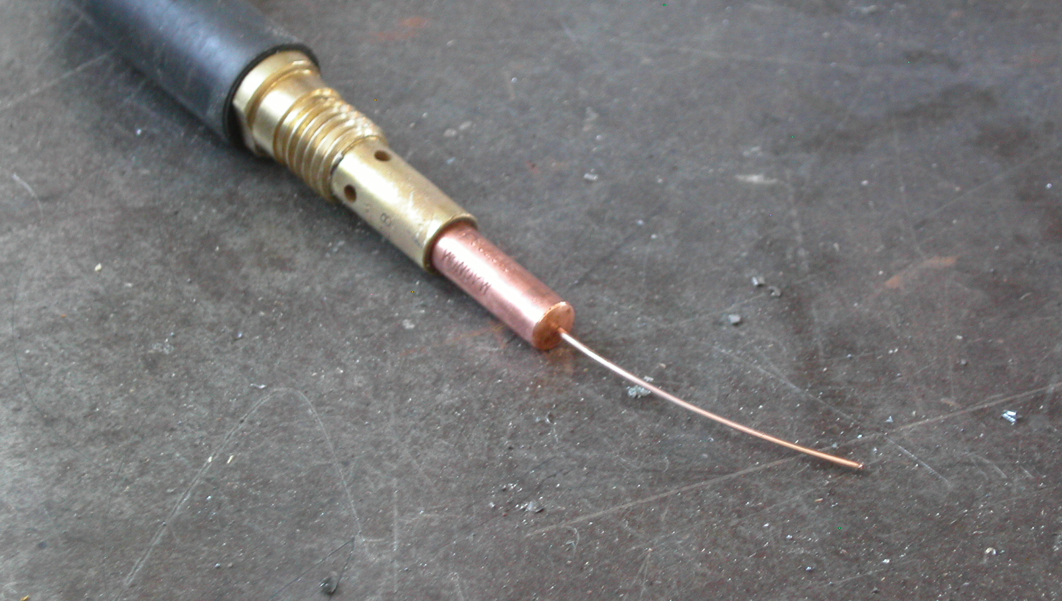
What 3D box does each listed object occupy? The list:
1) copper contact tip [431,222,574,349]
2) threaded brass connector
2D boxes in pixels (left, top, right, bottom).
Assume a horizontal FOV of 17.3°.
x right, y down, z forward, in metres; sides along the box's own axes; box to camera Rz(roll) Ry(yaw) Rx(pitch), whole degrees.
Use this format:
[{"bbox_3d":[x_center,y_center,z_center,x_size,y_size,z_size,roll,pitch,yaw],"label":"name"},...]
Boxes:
[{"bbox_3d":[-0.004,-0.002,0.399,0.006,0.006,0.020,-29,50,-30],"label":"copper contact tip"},{"bbox_3d":[-0.020,-0.016,0.413,0.013,0.013,0.035,-29,50,-30],"label":"threaded brass connector"}]

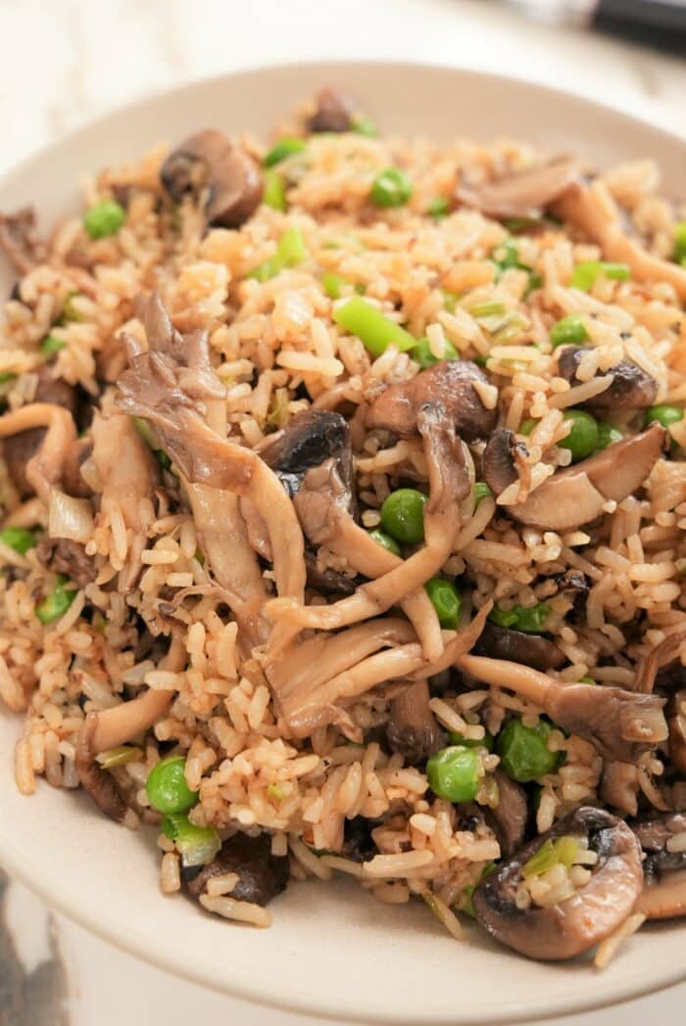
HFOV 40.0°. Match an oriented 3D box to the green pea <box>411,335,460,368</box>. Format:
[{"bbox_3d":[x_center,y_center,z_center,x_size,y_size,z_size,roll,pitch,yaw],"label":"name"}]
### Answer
[{"bbox_3d":[0.019,-0.033,0.195,0.010,0.009,0.010,1,59,-4],"label":"green pea"}]

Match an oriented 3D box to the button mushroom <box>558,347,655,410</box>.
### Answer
[{"bbox_3d":[0.056,-0.028,0.200,0.021,0.013,0.017,1,59,-4],"label":"button mushroom"}]

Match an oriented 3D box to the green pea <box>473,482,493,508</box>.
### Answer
[{"bbox_3d":[0.026,-0.002,0.181,0.009,0.009,0.009,1,59,-4],"label":"green pea"}]

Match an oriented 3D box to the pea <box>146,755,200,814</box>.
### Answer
[{"bbox_3d":[-0.029,0.047,0.163,0.010,0.010,0.010,1,59,-4],"label":"pea"}]

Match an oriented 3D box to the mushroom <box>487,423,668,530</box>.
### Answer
[{"bbox_3d":[0.045,-0.007,0.180,0.033,0.014,0.016,-5,60,-6],"label":"mushroom"}]

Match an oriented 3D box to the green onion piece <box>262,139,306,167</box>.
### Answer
[{"bbox_3d":[-0.014,-0.087,0.228,0.011,0.006,0.006,-19,63,-14],"label":"green onion piece"}]

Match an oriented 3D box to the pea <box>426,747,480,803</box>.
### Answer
[{"bbox_3d":[0.018,0.043,0.156,0.009,0.009,0.009,6,60,0],"label":"pea"}]

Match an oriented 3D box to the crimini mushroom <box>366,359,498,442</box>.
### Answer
[{"bbox_3d":[0.018,-0.022,0.188,0.026,0.015,0.013,5,39,-4],"label":"crimini mushroom"}]

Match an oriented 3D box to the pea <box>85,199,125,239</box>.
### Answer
[{"bbox_3d":[-0.055,-0.068,0.218,0.009,0.009,0.009,6,60,0],"label":"pea"}]

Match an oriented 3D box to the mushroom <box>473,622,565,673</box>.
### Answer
[{"bbox_3d":[0.031,0.024,0.168,0.017,0.009,0.009,14,60,5],"label":"mushroom"}]

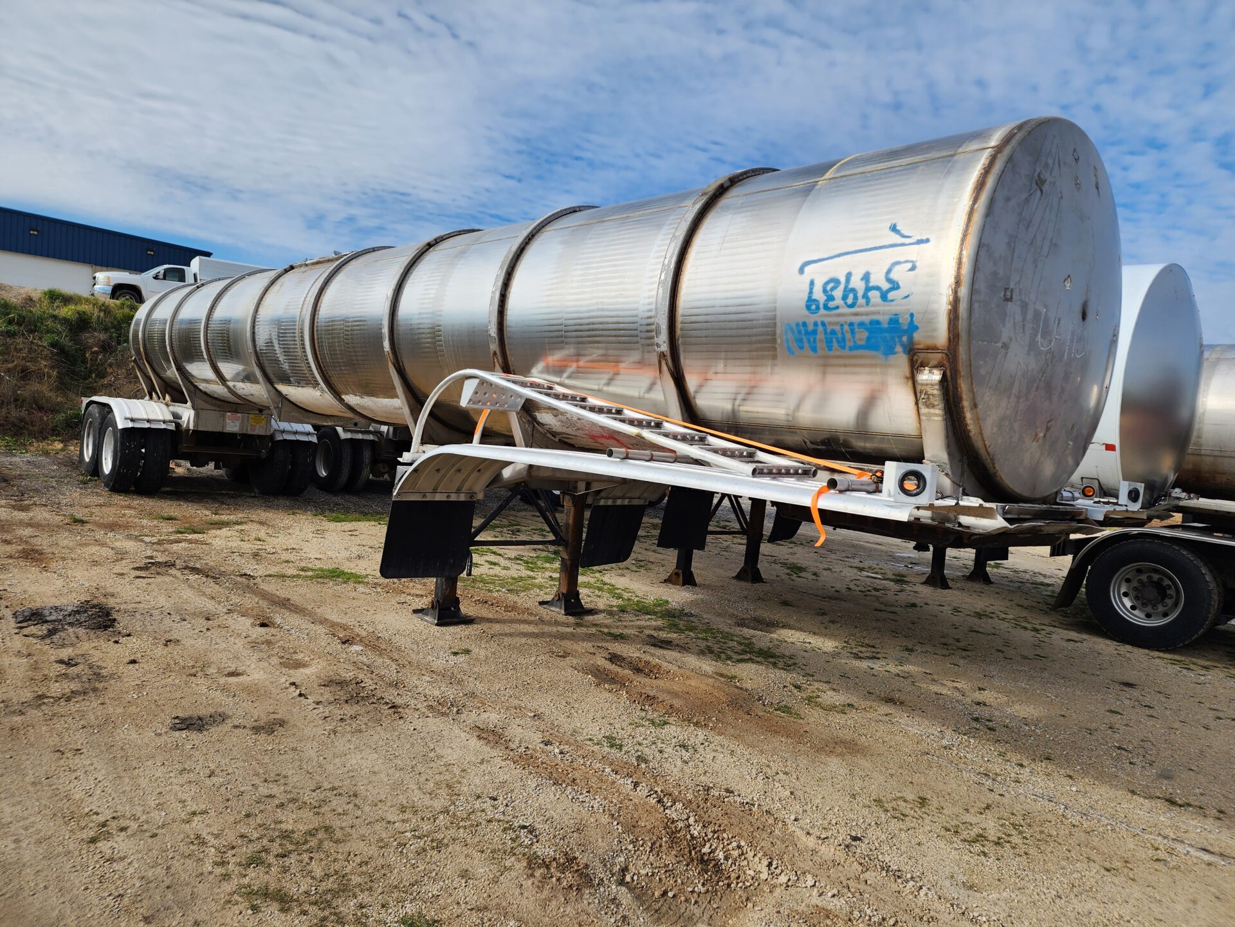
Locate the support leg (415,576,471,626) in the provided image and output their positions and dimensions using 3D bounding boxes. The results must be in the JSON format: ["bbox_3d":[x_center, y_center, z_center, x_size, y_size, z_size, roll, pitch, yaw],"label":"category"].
[{"bbox_3d":[-1.205,0.663,5.894,0.320,0.900,0.340,2,4,-42],"label":"support leg"}]

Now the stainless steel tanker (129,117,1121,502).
[{"bbox_3d":[-2.548,-1.274,8.314,1.732,1.732,13.283,3,4,-42],"label":"stainless steel tanker"}]

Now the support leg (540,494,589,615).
[{"bbox_3d":[-0.385,0.685,6.628,0.320,0.950,0.330,2,4,-42],"label":"support leg"}]

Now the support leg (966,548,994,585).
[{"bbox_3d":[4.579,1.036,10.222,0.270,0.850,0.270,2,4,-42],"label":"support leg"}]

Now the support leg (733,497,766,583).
[{"bbox_3d":[1.482,0.779,8.872,0.280,0.970,0.290,2,4,-42],"label":"support leg"}]

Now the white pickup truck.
[{"bbox_3d":[-15.658,-6.389,30.462,6.200,2.400,2.050,3,4,-33],"label":"white pickup truck"}]

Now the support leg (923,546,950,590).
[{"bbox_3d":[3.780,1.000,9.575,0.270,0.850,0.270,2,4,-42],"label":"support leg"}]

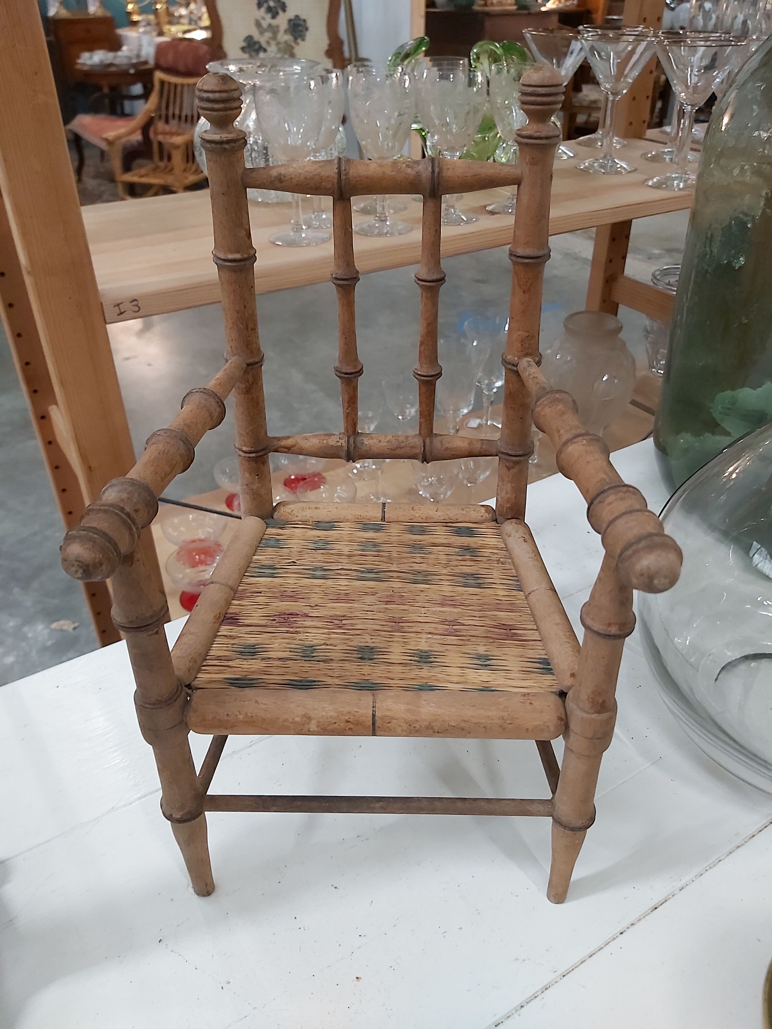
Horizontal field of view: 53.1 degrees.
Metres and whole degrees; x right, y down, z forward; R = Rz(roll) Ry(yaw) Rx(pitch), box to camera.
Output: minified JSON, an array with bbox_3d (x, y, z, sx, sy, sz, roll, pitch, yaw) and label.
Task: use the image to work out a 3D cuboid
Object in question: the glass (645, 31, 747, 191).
[{"bbox_3d":[0.315,-0.415,0.805,0.088,0.133,0.088,-1,34,0],"label":"glass"}]

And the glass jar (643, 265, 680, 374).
[{"bbox_3d":[0.516,-0.325,1.332,0.138,0.163,0.138,-20,38,-26],"label":"glass jar"}]

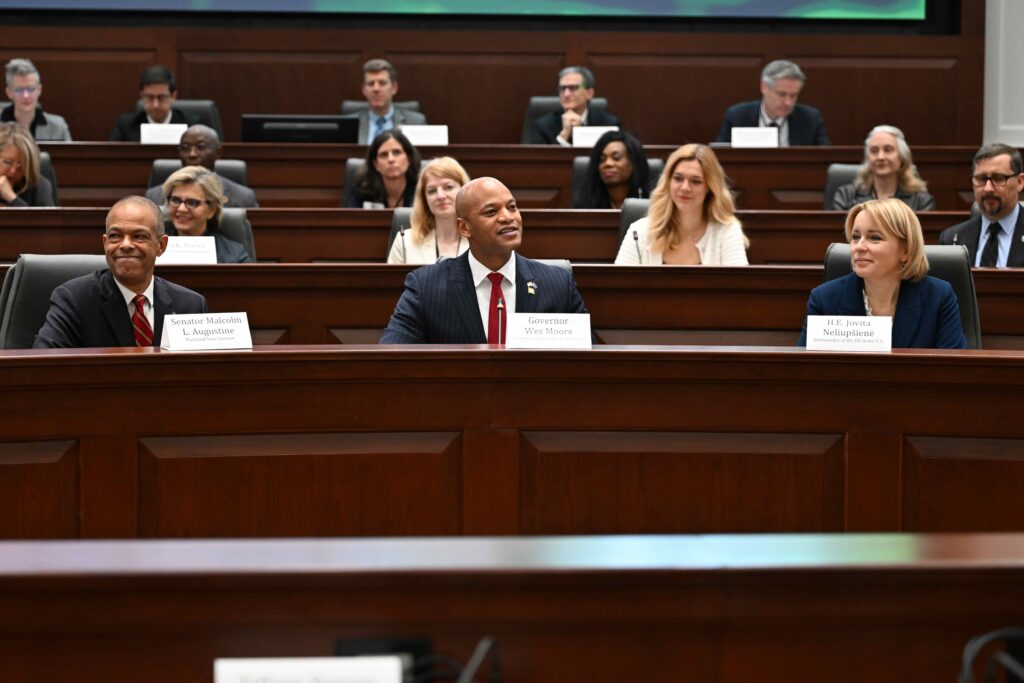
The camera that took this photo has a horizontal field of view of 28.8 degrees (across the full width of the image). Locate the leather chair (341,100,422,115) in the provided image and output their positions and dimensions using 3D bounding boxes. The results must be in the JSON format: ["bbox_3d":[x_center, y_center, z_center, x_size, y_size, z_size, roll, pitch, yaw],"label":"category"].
[{"bbox_3d":[-0.690,-0.732,10.451,0.620,1.080,0.650,0,4,-3],"label":"leather chair"}]

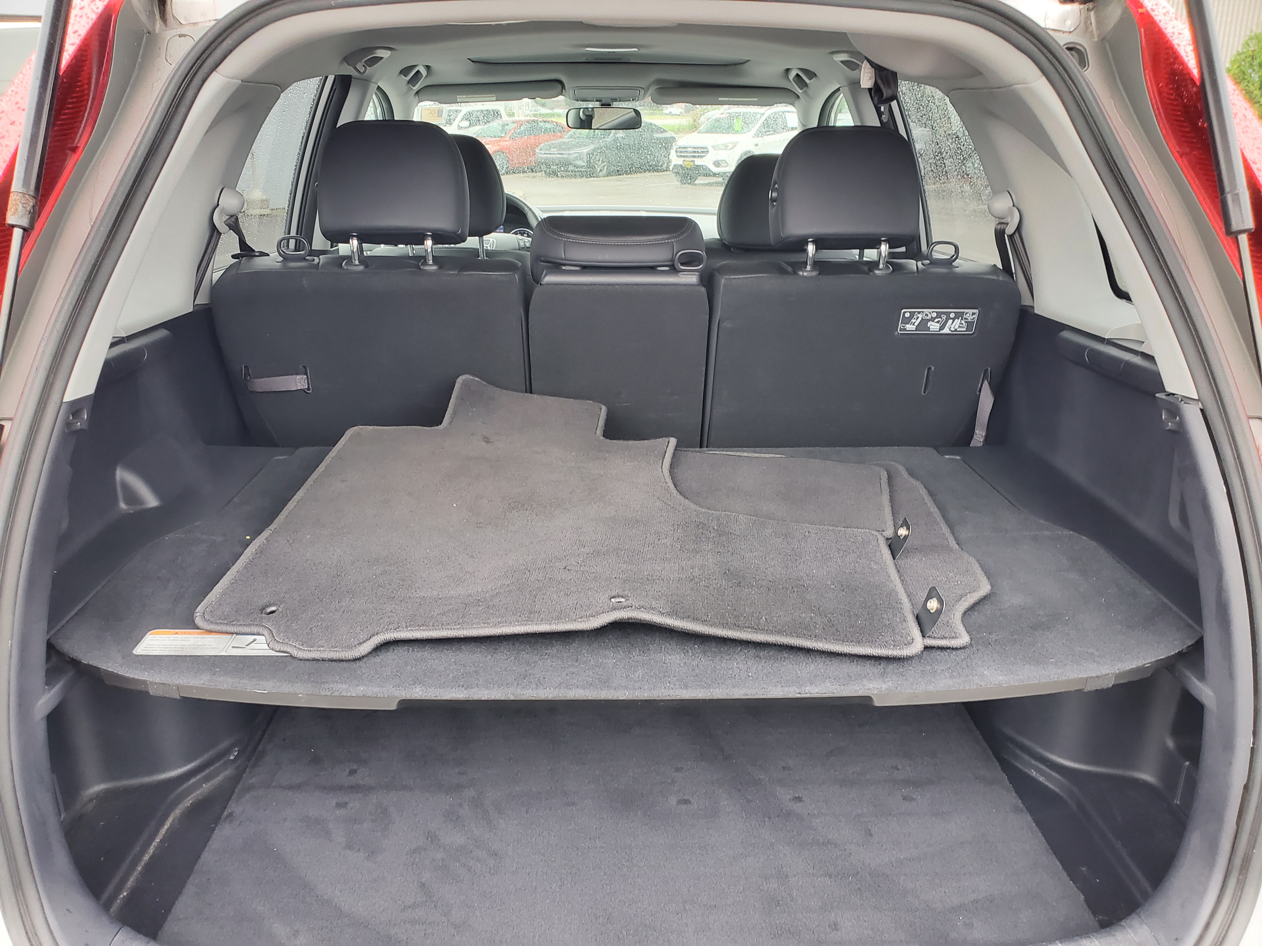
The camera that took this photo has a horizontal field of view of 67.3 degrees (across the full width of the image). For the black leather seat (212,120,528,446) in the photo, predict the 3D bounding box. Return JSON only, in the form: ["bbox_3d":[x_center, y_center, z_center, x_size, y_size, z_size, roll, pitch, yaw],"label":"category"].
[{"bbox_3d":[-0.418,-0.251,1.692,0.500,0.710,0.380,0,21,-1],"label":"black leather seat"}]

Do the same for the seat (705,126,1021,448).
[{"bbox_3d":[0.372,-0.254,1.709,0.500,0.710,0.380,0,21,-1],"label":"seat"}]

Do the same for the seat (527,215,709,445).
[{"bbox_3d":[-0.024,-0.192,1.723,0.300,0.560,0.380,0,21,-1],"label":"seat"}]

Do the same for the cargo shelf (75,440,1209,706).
[{"bbox_3d":[-0.008,0.104,1.299,1.280,0.035,0.765,0,21,-1],"label":"cargo shelf"}]

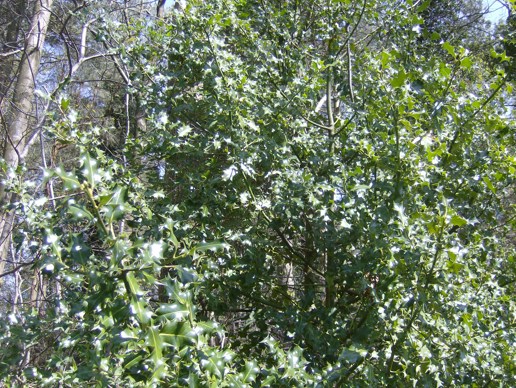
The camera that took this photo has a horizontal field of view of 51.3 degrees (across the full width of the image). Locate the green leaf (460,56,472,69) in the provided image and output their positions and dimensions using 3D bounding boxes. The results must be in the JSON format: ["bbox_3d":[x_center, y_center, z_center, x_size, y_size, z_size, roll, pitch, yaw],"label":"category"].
[{"bbox_3d":[0.873,-0.551,2.250,0.052,0.042,0.012,-6,32,11],"label":"green leaf"}]

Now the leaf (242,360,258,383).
[{"bbox_3d":[-0.019,0.463,1.400,0.040,0.060,0.015,25,-15,5],"label":"leaf"}]

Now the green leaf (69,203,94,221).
[{"bbox_3d":[-0.361,0.036,1.100,0.056,0.033,0.014,29,-41,-10],"label":"green leaf"}]

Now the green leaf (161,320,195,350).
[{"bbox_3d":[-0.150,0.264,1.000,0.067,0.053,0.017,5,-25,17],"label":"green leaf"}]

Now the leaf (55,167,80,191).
[{"bbox_3d":[-0.390,-0.032,1.100,0.058,0.040,0.015,27,-32,-5],"label":"leaf"}]

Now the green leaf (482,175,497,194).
[{"bbox_3d":[0.797,-0.033,1.850,0.013,0.070,0.034,-22,-13,-43],"label":"green leaf"}]

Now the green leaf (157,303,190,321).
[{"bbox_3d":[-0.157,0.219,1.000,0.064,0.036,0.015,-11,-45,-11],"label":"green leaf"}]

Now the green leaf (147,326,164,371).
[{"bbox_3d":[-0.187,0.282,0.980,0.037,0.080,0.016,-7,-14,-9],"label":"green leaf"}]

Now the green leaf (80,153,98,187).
[{"bbox_3d":[-0.345,-0.048,1.100,0.037,0.074,0.015,-5,-17,-8],"label":"green leaf"}]

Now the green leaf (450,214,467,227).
[{"bbox_3d":[0.728,0.096,1.950,0.060,0.040,0.013,14,32,11],"label":"green leaf"}]

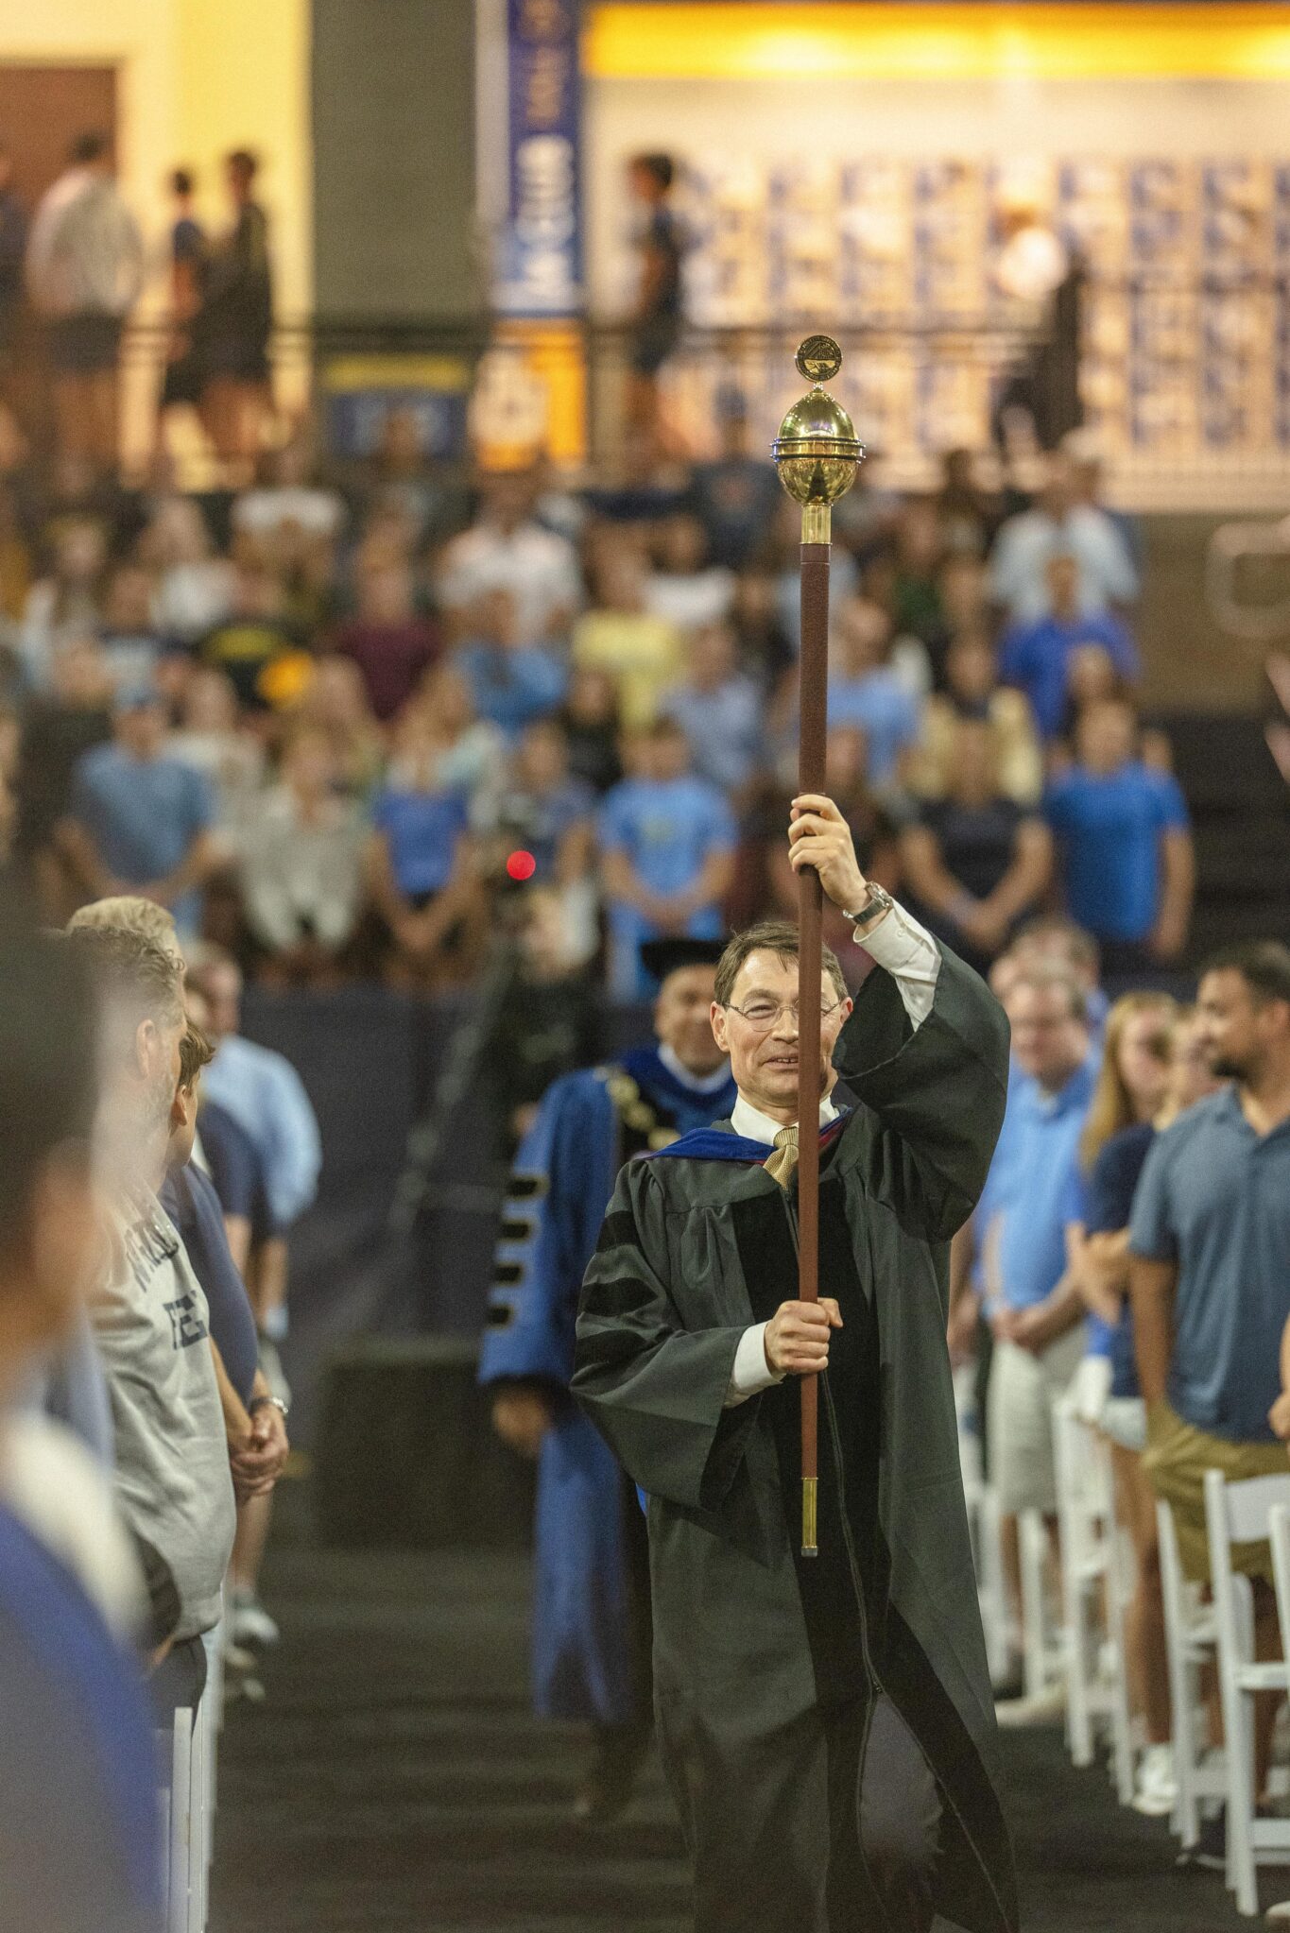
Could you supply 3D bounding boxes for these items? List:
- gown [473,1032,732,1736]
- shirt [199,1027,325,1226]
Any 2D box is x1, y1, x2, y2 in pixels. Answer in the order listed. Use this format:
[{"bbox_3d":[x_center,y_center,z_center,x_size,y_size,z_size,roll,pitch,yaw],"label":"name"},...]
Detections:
[{"bbox_3d":[0.088,0.811,14.100,0.800,1.330,0.520,0,0,-1],"label":"gown"},{"bbox_3d":[-1.050,0.540,17.800,0.540,0.750,0.320,0,0,-30],"label":"shirt"}]

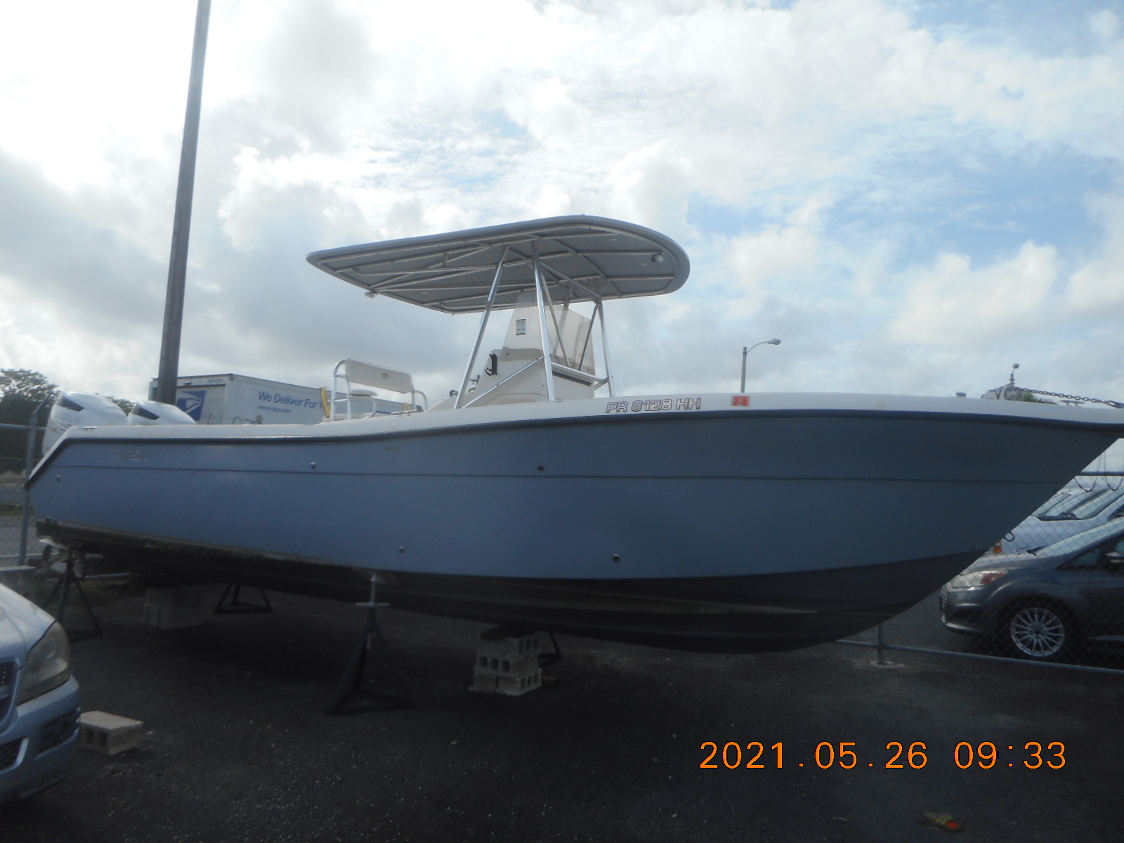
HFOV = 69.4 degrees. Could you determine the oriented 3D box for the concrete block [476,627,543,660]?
[{"bbox_3d":[-0.417,1.718,6.362,0.380,0.142,0.385,-1,-5,26],"label":"concrete block"}]

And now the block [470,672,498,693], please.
[{"bbox_3d":[-0.499,2.004,6.384,0.192,0.142,0.394,-1,-5,26],"label":"block"}]

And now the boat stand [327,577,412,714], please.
[{"bbox_3d":[-1.391,1.579,5.920,0.590,0.900,0.600,2,-5,-19],"label":"boat stand"}]

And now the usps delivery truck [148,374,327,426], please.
[{"bbox_3d":[-6.221,1.280,21.081,2.450,3.808,8.700,-1,-5,24],"label":"usps delivery truck"}]

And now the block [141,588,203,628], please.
[{"bbox_3d":[-3.863,1.828,8.108,0.380,0.400,0.390,-2,-5,30],"label":"block"}]

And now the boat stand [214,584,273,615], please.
[{"bbox_3d":[-3.545,1.668,9.090,0.610,0.860,0.580,2,-5,-14],"label":"boat stand"}]

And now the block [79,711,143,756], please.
[{"bbox_3d":[-2.707,1.846,4.804,0.390,0.145,0.194,-1,-5,26],"label":"block"}]

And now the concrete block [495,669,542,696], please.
[{"bbox_3d":[-0.321,2.000,6.297,0.192,0.142,0.394,-1,-5,26],"label":"concrete block"}]

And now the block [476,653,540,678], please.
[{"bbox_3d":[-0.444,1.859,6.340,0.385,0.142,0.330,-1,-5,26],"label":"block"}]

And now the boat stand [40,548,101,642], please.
[{"bbox_3d":[-4.724,1.604,7.740,0.600,0.870,0.600,2,-5,-10],"label":"boat stand"}]

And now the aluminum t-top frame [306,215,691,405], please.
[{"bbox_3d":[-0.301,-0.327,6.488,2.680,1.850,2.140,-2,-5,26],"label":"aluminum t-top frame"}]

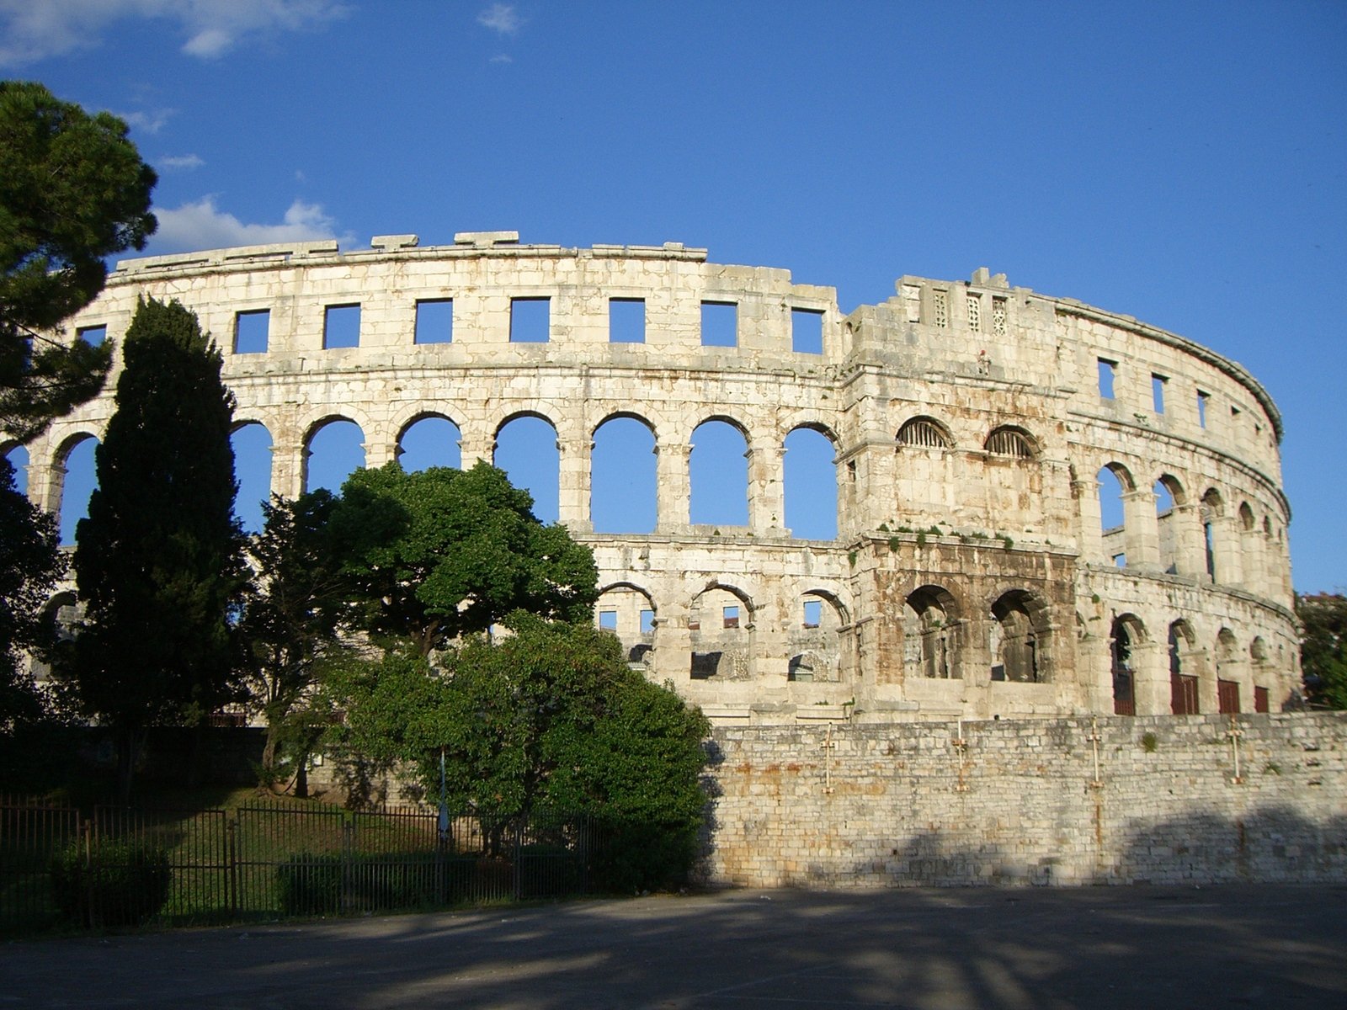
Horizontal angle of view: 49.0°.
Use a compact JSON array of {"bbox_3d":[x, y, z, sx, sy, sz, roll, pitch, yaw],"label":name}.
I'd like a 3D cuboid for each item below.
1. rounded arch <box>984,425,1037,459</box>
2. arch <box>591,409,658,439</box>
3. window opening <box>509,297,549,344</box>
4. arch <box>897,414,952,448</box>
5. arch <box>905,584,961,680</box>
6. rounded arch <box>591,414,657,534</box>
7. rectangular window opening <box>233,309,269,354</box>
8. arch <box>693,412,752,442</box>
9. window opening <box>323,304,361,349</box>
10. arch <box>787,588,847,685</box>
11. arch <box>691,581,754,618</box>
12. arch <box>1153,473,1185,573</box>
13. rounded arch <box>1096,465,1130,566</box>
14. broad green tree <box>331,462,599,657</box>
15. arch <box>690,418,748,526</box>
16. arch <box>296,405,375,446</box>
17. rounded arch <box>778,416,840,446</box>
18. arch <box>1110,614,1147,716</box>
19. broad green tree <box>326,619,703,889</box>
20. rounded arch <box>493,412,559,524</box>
[{"bbox_3d":[18.561,-3.446,82.245,3.300,1.769,1.000,5,-15,-21],"label":"rounded arch"},{"bbox_3d":[-2.634,-4.155,79.216,3.456,1.609,1.000,1,-14,-5],"label":"arch"},{"bbox_3d":[-7.812,-10.011,81.038,2.170,2.610,0.700,0,-13,0],"label":"window opening"},{"bbox_3d":[13.420,-3.871,80.388,3.520,1.780,0.900,5,-14,-21],"label":"arch"},{"bbox_3d":[13.302,6.710,77.363,3.200,4.995,1.100,4,-15,-17],"label":"arch"},{"bbox_3d":[-2.630,-1.623,78.590,3.456,6.615,1.000,1,-14,-5],"label":"rounded arch"},{"bbox_3d":[-23.443,-9.541,82.723,2.220,2.530,0.700,-3,-13,13],"label":"rectangular window opening"},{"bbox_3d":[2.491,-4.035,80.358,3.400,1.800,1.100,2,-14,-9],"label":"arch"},{"bbox_3d":[-18.035,-9.743,80.797,1.998,2.570,0.600,-2,-14,7],"label":"window opening"},{"bbox_3d":[7.530,7.074,78.807,3.500,5.070,1.300,3,-14,-14],"label":"arch"},{"bbox_3d":[2.464,5.134,77.621,3.456,1.919,1.100,2,-14,-9],"label":"arch"},{"bbox_3d":[30.359,1.311,91.010,3.456,6.457,1.000,11,-18,-38],"label":"arch"},{"bbox_3d":[26.272,0.749,88.655,3.450,6.300,1.200,9,-16,-32],"label":"rounded arch"},{"bbox_3d":[-7.911,3.388,56.000,10.000,9.750,9.000,2,-13,-8],"label":"broad green tree"},{"bbox_3d":[2.438,-1.724,80.275,3.310,6.180,1.200,2,-13,-9],"label":"arch"},{"bbox_3d":[-18.090,-4.135,80.057,4.300,2.400,1.100,-2,-14,7],"label":"arch"},{"bbox_3d":[7.425,-3.848,81.355,3.500,1.800,1.100,3,-14,-13],"label":"rounded arch"},{"bbox_3d":[26.590,9.612,87.412,3.390,6.260,1.200,9,-15,-33],"label":"arch"},{"bbox_3d":[-3.294,5.323,32.159,8.167,5.833,7.200,1,-14,-6],"label":"broad green tree"},{"bbox_3d":[-7.756,-1.674,78.352,3.456,6.615,1.000,0,-14,-1],"label":"rounded arch"}]

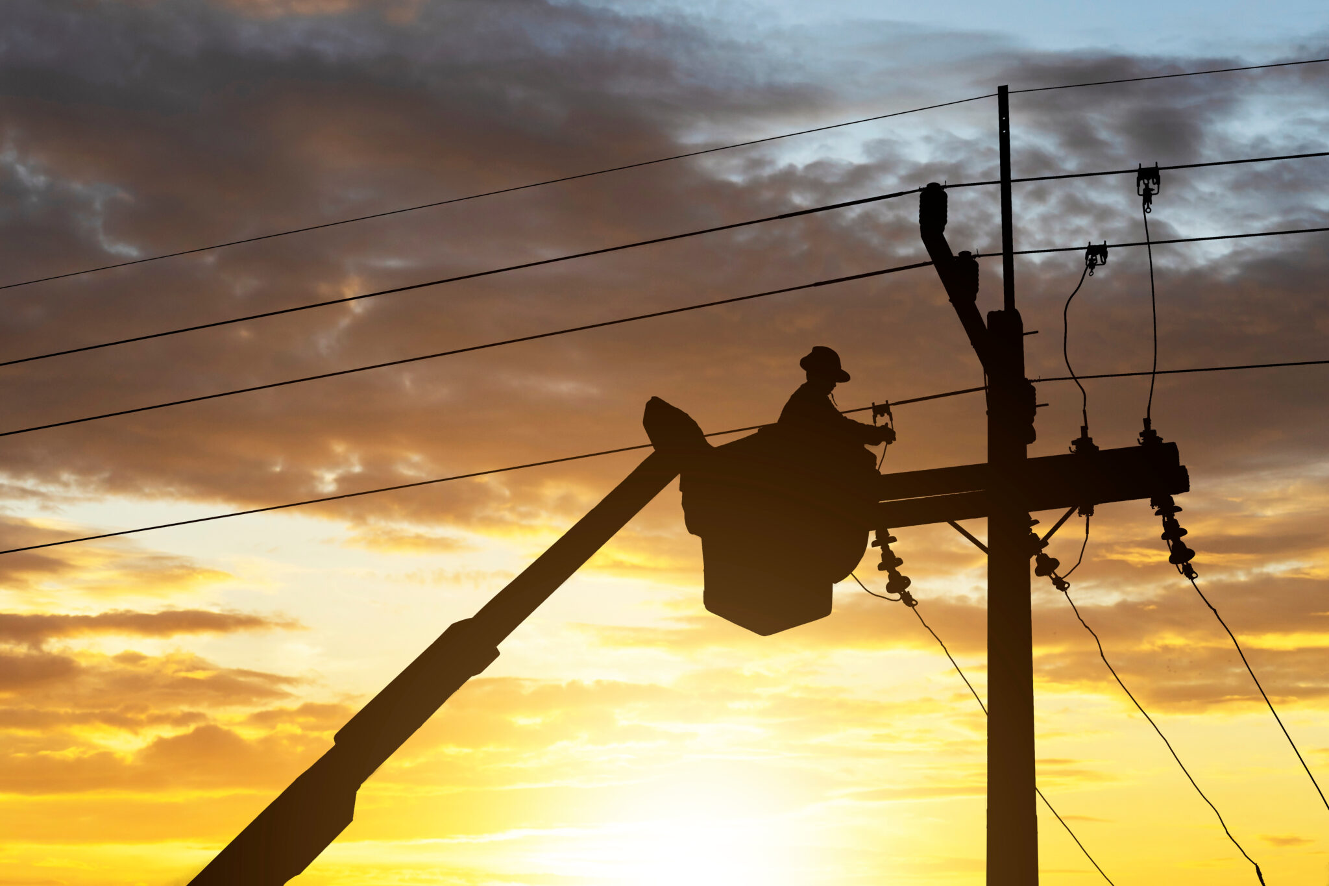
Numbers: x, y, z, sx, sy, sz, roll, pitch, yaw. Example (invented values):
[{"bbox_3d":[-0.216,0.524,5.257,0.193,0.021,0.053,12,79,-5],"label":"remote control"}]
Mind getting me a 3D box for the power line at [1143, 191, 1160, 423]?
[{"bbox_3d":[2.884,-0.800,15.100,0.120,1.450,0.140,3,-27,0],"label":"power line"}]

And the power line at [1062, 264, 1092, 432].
[{"bbox_3d":[2.495,-0.578,15.400,0.180,1.100,0.140,3,-27,0],"label":"power line"}]

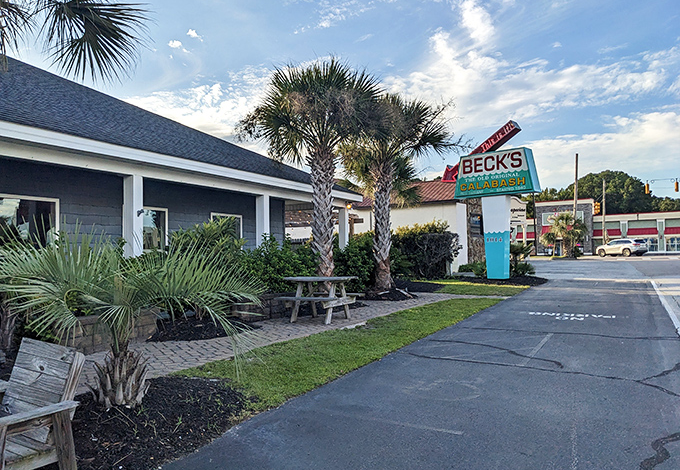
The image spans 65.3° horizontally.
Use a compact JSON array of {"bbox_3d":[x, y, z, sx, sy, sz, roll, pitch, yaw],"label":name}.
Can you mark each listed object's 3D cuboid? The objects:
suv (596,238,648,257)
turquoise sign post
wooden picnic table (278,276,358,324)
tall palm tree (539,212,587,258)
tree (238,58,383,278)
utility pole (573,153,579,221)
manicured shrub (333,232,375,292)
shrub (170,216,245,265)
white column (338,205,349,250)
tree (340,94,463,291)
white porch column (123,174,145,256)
[{"bbox_3d":[28.229,1.279,53.000,1.920,1.730,4.850,1,-2,-25],"label":"suv"},{"bbox_3d":[5.719,-0.724,19.200,0.600,4.620,3.100,1,-2,-44],"label":"turquoise sign post"},{"bbox_3d":[-0.326,1.140,9.420,1.200,0.760,1.350,-1,-2,25],"label":"wooden picnic table"},{"bbox_3d":[18.877,0.059,45.000,3.800,3.900,3.500,0,-2,0],"label":"tall palm tree"},{"bbox_3d":[-0.623,-1.204,11.200,3.000,5.050,2.900,0,-2,0],"label":"tree"},{"bbox_3d":[24.265,-3.266,55.000,0.300,10.500,0.300,0,-2,0],"label":"utility pole"},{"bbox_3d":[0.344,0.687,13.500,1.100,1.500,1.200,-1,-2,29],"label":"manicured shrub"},{"bbox_3d":[-2.366,0.585,9.400,1.200,1.800,1.300,-1,-2,29],"label":"shrub"},{"bbox_3d":[0.115,0.300,16.000,0.220,2.350,0.220,-1,-2,29],"label":"white column"},{"bbox_3d":[1.528,-1.074,13.400,3.000,4.950,2.900,0,-2,0],"label":"tree"},{"bbox_3d":[-3.582,0.100,9.250,0.220,2.350,0.220,-1,-2,29],"label":"white porch column"}]

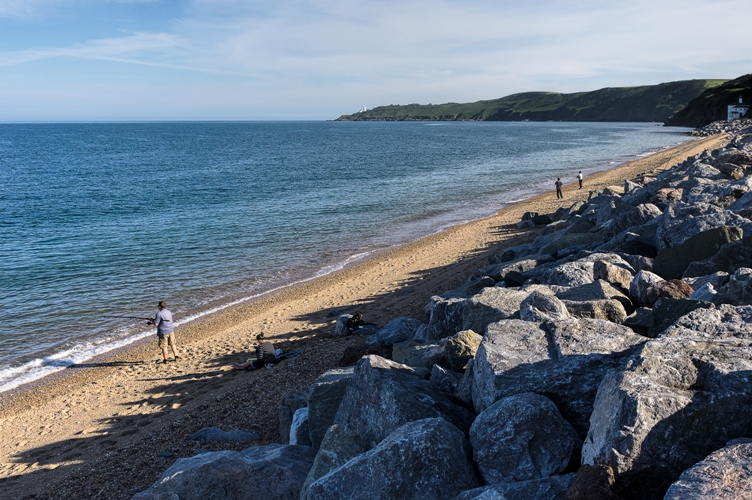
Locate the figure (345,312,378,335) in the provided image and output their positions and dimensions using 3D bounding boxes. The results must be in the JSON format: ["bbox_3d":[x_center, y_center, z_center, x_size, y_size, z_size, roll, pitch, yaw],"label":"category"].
[{"bbox_3d":[-0.398,2.002,20.600,0.600,0.560,0.700,6,11,30],"label":"figure"}]

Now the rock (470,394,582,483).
[{"bbox_3d":[1.930,2.421,9.700,1.300,1.080,1.150,1,10,6],"label":"rock"}]

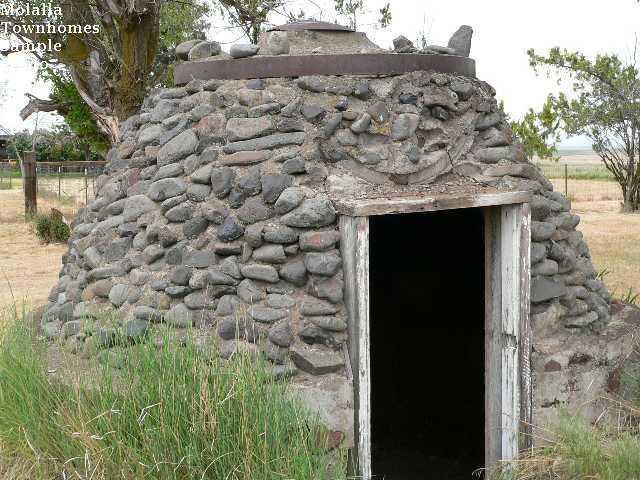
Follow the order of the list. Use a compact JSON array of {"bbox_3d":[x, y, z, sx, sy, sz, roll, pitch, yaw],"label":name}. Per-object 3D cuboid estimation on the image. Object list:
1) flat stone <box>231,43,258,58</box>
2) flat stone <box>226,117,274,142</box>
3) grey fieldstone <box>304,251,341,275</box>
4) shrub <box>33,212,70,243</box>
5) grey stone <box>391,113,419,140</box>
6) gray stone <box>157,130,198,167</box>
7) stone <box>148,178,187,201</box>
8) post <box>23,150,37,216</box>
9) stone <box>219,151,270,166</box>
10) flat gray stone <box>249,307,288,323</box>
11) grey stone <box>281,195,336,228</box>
[{"bbox_3d":[-0.428,-1.075,4.825,0.157,0.082,0.120,-5,5,12],"label":"flat stone"},{"bbox_3d":[-0.370,-0.589,4.531,0.257,0.106,0.150,-7,3,19],"label":"flat stone"},{"bbox_3d":[0.014,0.096,3.467,0.150,0.100,0.110,-1,6,0],"label":"grey fieldstone"},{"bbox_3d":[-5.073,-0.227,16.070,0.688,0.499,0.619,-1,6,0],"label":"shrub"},{"bbox_3d":[0.382,-0.507,3.797,0.125,0.125,0.100,-3,6,-20],"label":"grey stone"},{"bbox_3d":[-0.649,-0.422,3.898,0.175,0.160,0.120,4,8,36],"label":"gray stone"},{"bbox_3d":[-0.681,-0.223,3.797,0.155,0.100,0.110,4,7,34],"label":"stone"},{"bbox_3d":[-5.787,-1.099,17.000,0.235,1.380,0.235,-2,6,-18],"label":"post"},{"bbox_3d":[-0.388,-0.425,4.431,0.268,0.060,0.130,-9,3,19],"label":"stone"},{"bbox_3d":[-0.248,0.359,4.094,0.188,0.072,0.130,2,6,10],"label":"flat gray stone"},{"bbox_3d":[-0.057,-0.137,4.249,0.273,0.138,0.170,-10,5,5],"label":"grey stone"}]

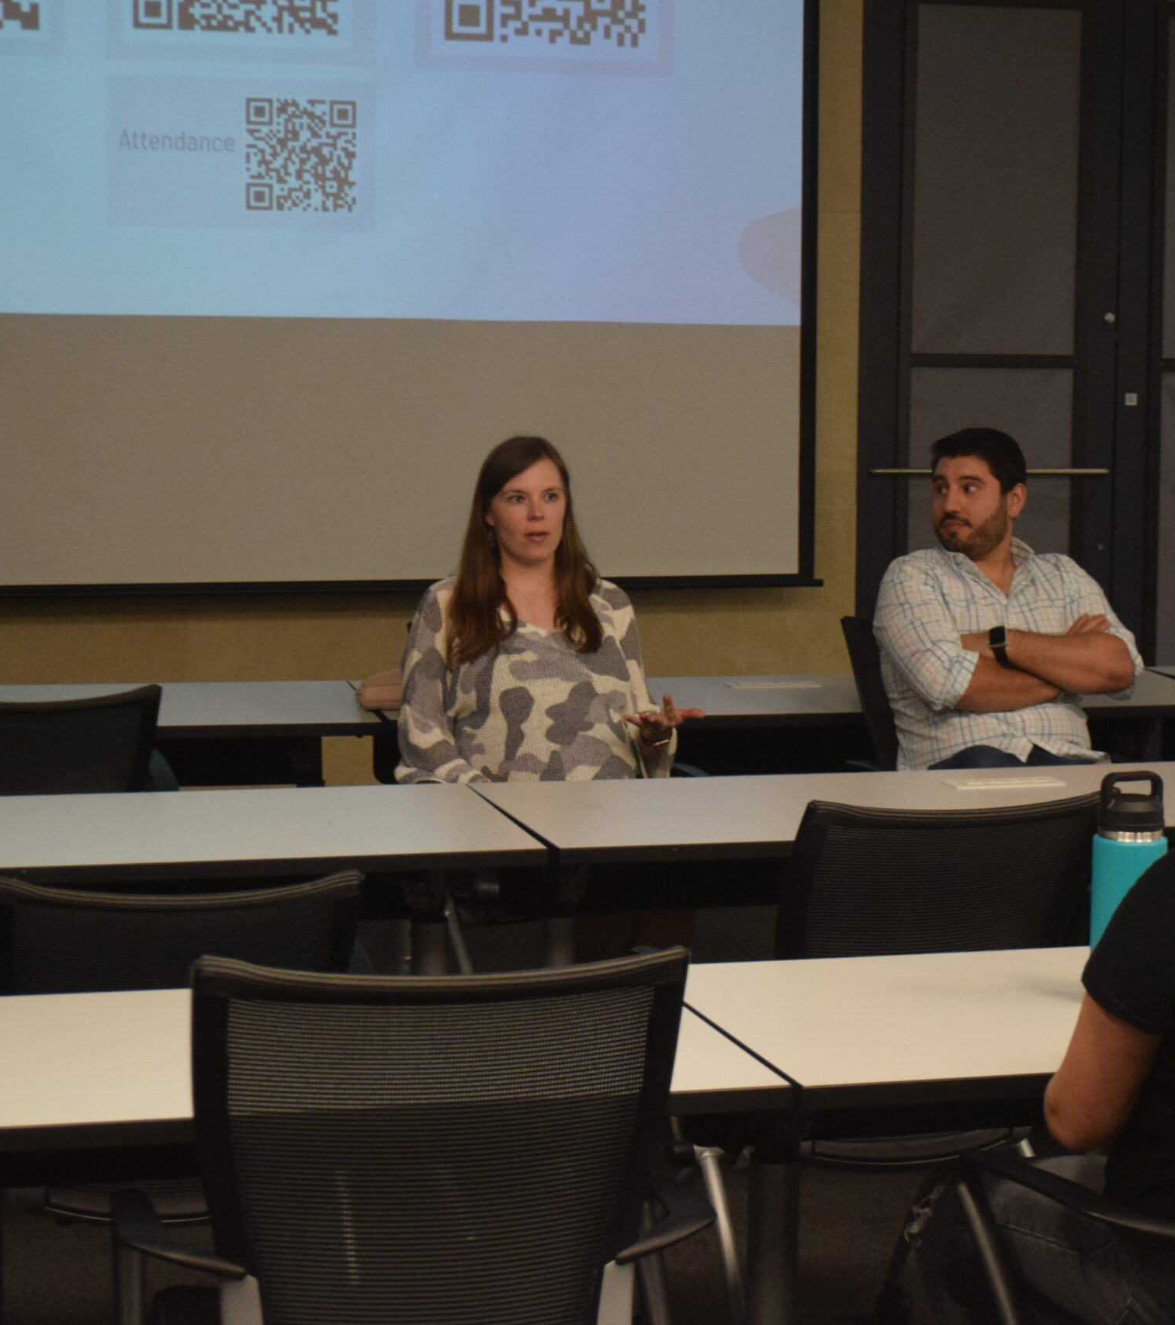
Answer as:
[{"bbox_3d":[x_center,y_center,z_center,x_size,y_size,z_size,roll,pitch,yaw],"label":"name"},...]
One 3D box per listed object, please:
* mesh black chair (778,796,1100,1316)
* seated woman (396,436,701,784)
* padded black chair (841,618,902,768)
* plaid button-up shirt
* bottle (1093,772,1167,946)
[{"bbox_3d":[0.437,0.590,4.808,0.610,0.878,0.600,-2,7,-17],"label":"mesh black chair"},{"bbox_3d":[-0.073,0.249,5.956,0.560,1.290,0.740,-1,7,-15],"label":"seated woman"},{"bbox_3d":[0.780,0.403,6.226,0.610,0.937,0.600,-2,7,-18],"label":"padded black chair"},{"bbox_3d":[0.776,0.010,6.100,0.490,0.500,0.360,-1,7,-12],"label":"plaid button-up shirt"},{"bbox_3d":[0.625,0.263,3.820,0.088,0.272,0.088,0,6,0],"label":"bottle"}]

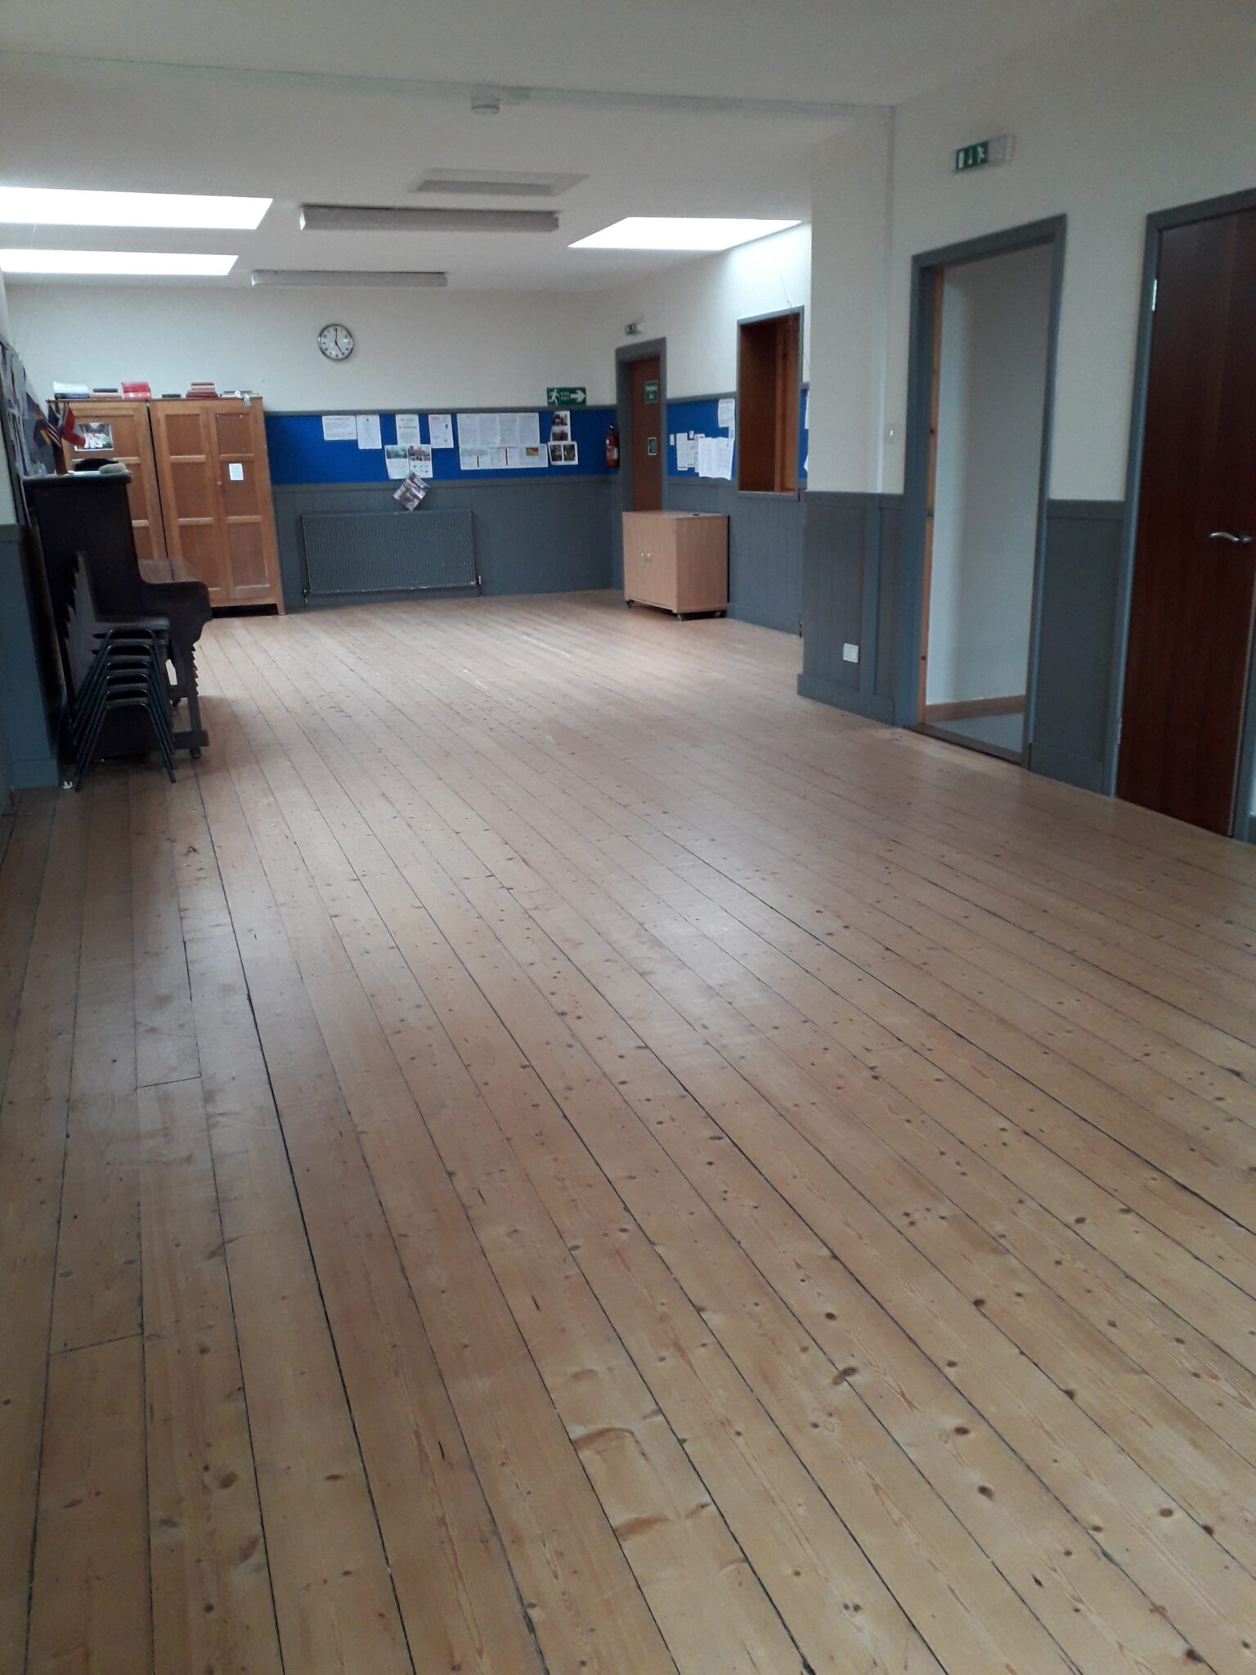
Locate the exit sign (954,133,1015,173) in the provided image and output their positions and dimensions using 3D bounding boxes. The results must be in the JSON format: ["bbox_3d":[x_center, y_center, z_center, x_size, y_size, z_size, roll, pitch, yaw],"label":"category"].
[{"bbox_3d":[1.432,-2.737,5.249,0.050,0.095,0.350,-8,17,-19],"label":"exit sign"}]

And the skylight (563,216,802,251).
[{"bbox_3d":[0.370,-4.237,9.184,1.230,0.060,1.310,-7,17,-18],"label":"skylight"}]

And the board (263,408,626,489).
[{"bbox_3d":[-1.687,-3.701,12.332,3.300,0.630,0.030,-6,17,-15],"label":"board"}]

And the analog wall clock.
[{"bbox_3d":[-2.634,-4.473,11.809,0.330,0.330,0.045,-6,17,-15],"label":"analog wall clock"}]

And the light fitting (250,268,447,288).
[{"bbox_3d":[-2.245,-4.526,10.600,1.528,0.094,0.188,-7,17,-17],"label":"light fitting"}]

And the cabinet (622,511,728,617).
[{"bbox_3d":[0.392,-2.311,11.053,0.442,0.815,1.213,-8,17,-19],"label":"cabinet"}]

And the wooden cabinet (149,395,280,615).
[{"bbox_3d":[-3.626,-2.909,11.615,0.925,1.863,0.509,-6,17,-15],"label":"wooden cabinet"}]

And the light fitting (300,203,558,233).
[{"bbox_3d":[-1.210,-3.798,8.041,1.550,0.094,0.188,-7,17,-17],"label":"light fitting"}]

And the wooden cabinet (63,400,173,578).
[{"bbox_3d":[-4.462,-2.815,11.384,0.784,1.859,0.509,-6,17,-15],"label":"wooden cabinet"}]

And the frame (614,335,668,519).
[{"bbox_3d":[0.205,-3.354,12.049,0.150,2.250,1.260,-8,17,-19],"label":"frame"}]

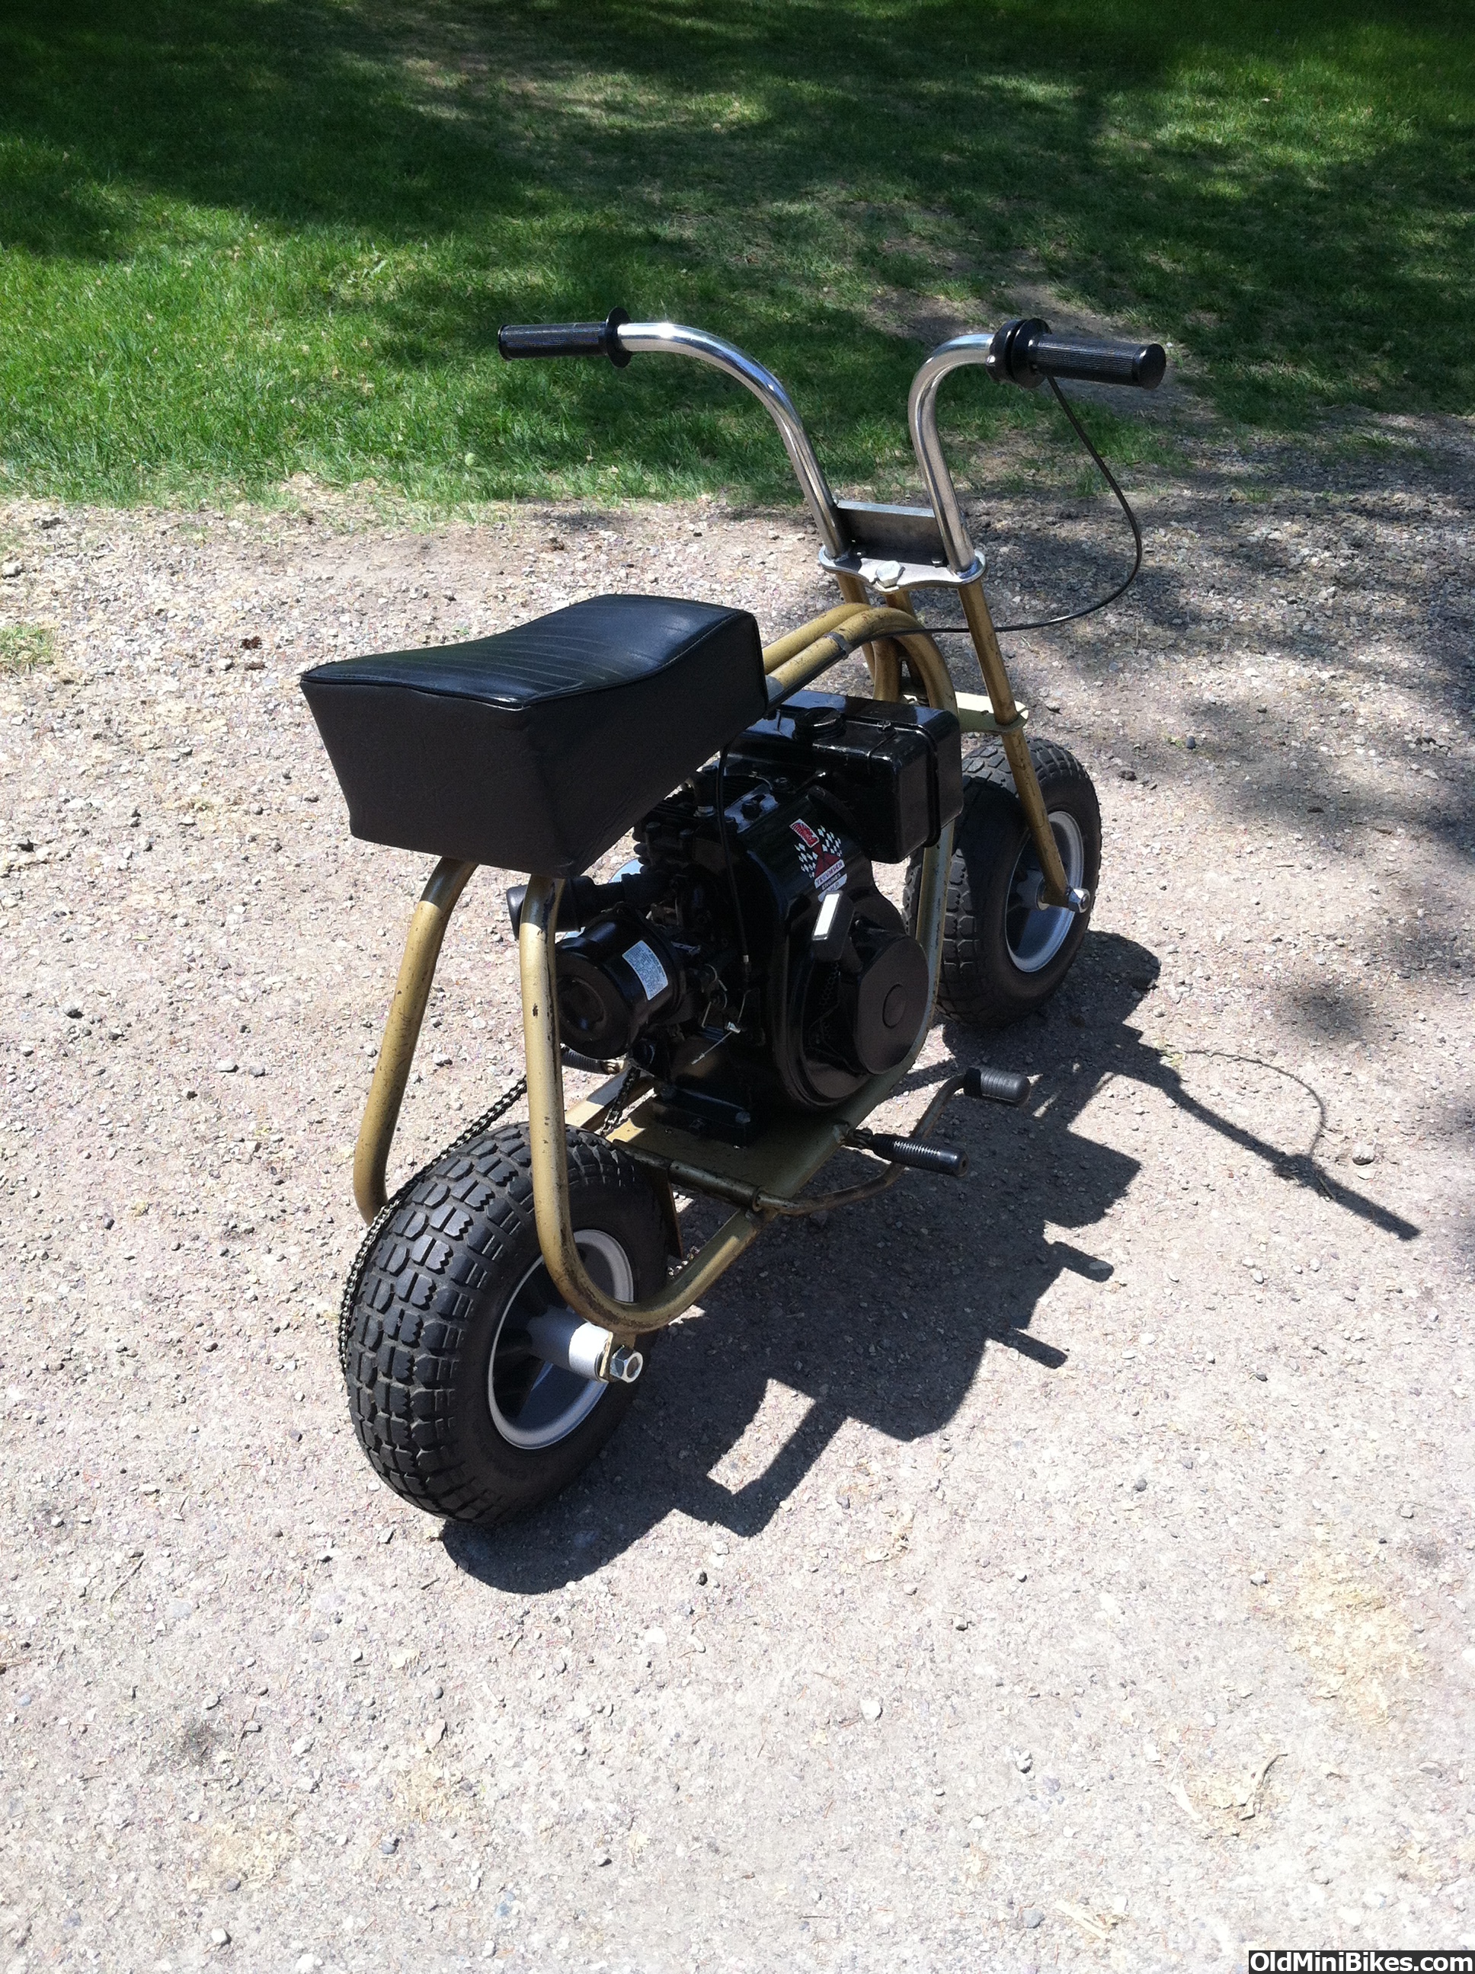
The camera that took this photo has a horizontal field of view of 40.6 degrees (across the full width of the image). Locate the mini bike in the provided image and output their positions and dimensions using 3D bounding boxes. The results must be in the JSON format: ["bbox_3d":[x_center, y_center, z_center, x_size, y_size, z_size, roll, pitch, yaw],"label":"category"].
[{"bbox_3d":[0.029,-0.139,1.721,0.632,0.800,1.127,15,36,31],"label":"mini bike"}]

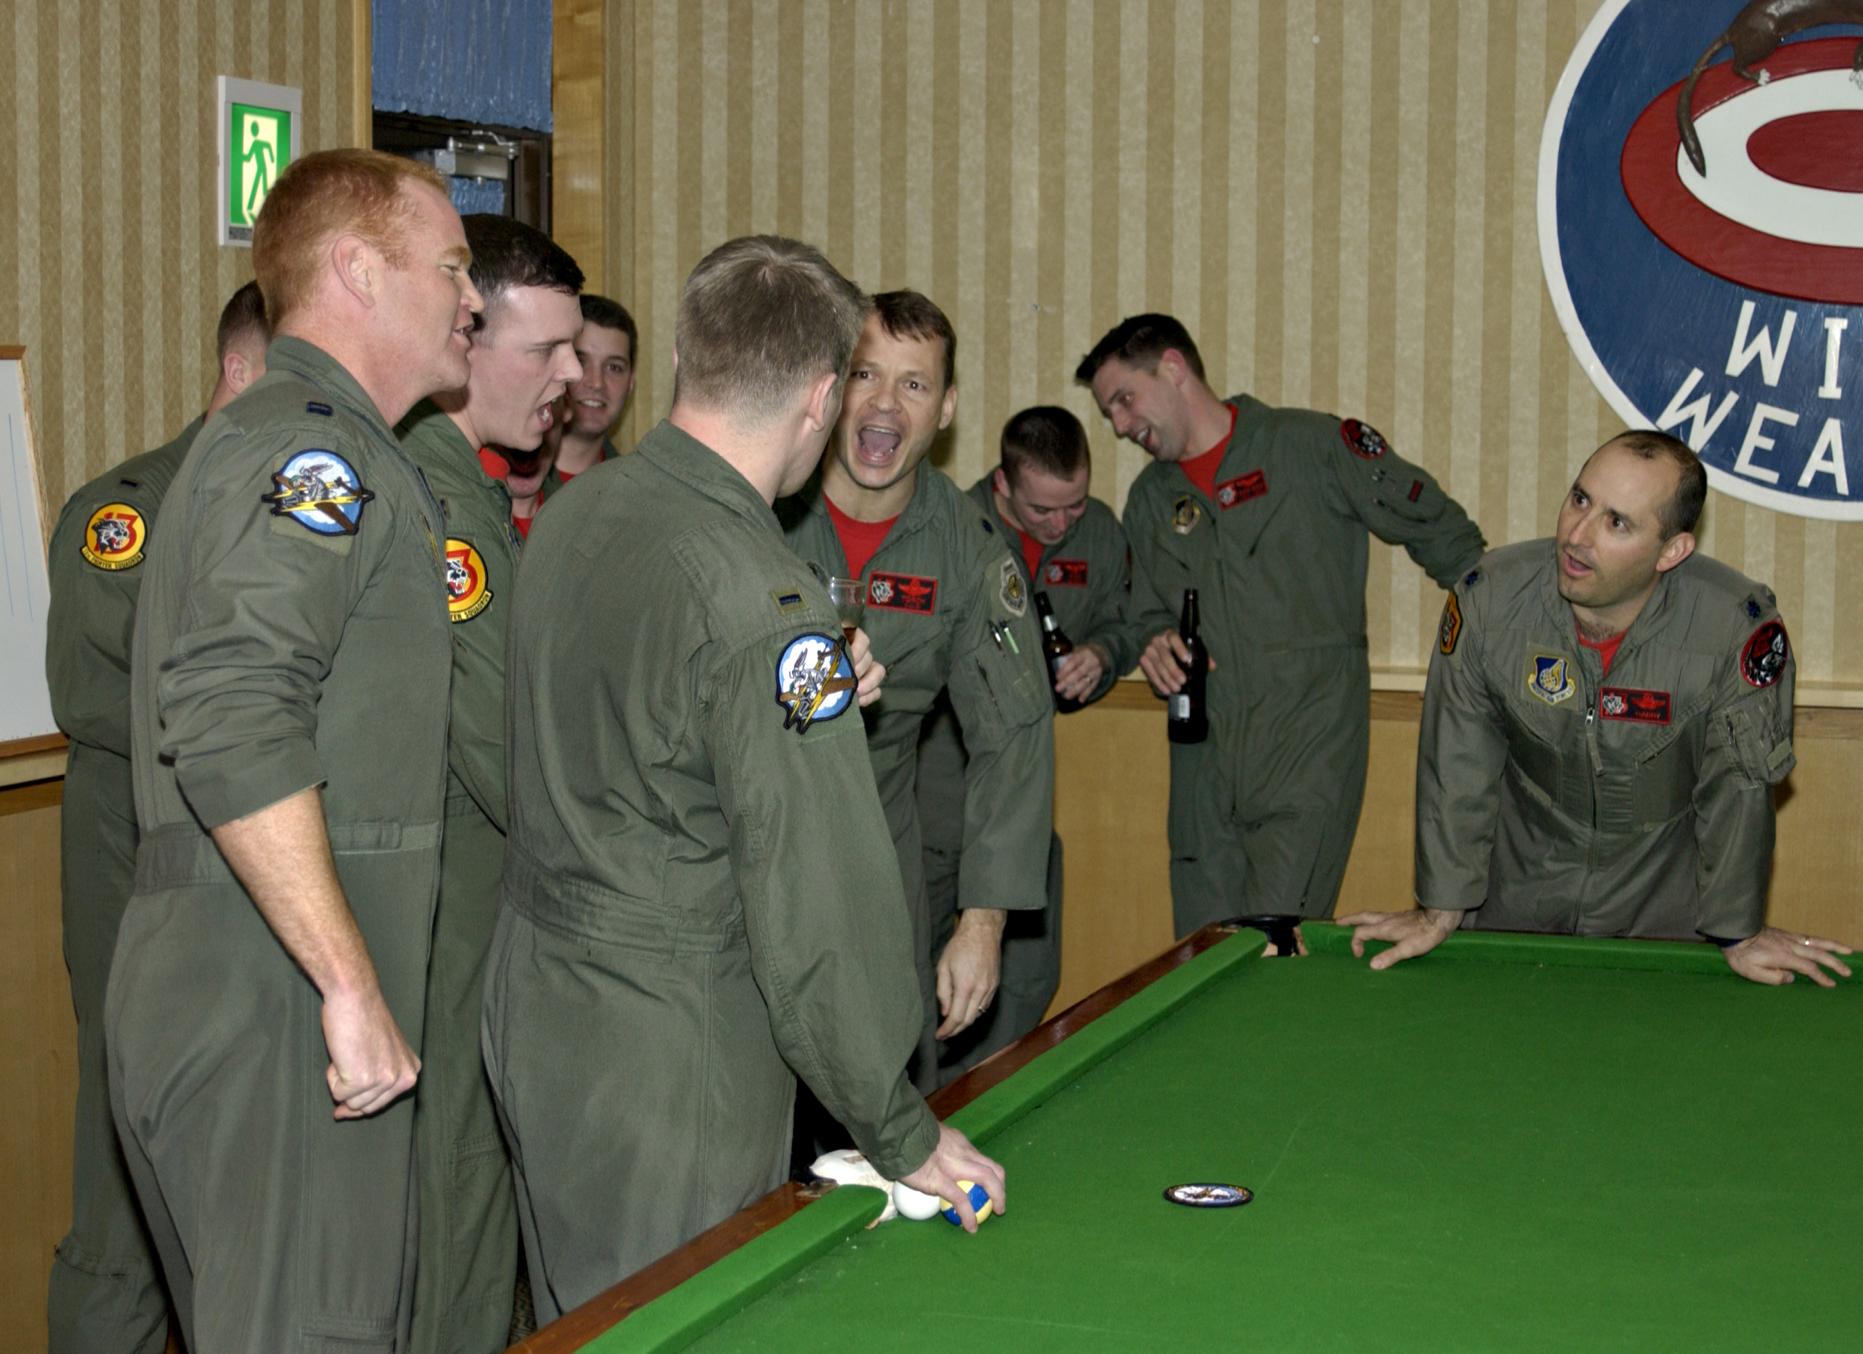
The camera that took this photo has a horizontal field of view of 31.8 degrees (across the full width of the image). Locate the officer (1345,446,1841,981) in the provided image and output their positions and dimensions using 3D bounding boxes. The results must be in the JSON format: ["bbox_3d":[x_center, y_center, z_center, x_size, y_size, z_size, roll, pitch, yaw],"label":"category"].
[{"bbox_3d":[0.982,0.438,4.859,0.740,1.600,0.660,2,4,18],"label":"officer"}]

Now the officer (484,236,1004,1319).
[{"bbox_3d":[-0.203,0.453,3.257,0.500,1.765,0.580,-2,5,-35],"label":"officer"}]

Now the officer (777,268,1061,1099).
[{"bbox_3d":[-0.062,0.375,4.384,0.530,1.775,0.370,2,4,21],"label":"officer"}]

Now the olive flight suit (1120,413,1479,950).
[{"bbox_3d":[0.668,0.288,5.881,0.620,1.580,0.440,2,4,25],"label":"olive flight suit"}]

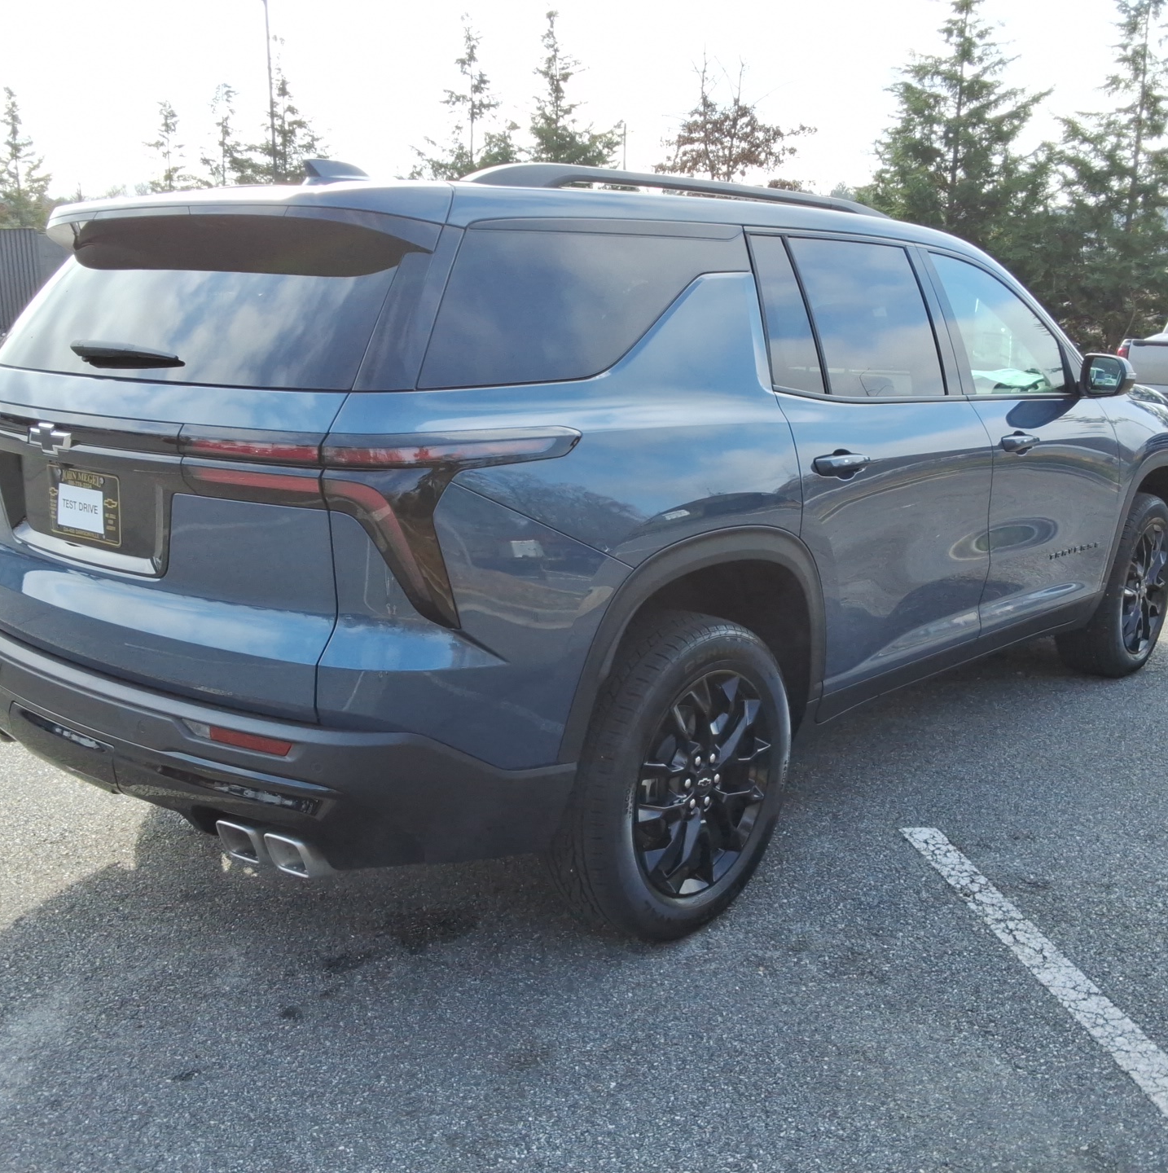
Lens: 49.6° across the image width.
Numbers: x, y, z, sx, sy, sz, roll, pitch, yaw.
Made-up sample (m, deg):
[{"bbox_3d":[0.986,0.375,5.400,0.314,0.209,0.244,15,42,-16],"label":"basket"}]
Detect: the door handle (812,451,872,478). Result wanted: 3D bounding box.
[{"bbox_3d":[0.662,-0.305,3.240,0.060,0.060,0.270,10,15,41],"label":"door handle"}]

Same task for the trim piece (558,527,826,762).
[{"bbox_3d":[0.258,0.151,2.892,0.100,0.565,1.010,11,16,40],"label":"trim piece"}]

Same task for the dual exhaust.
[{"bbox_3d":[-0.636,0.539,2.670,0.330,0.098,0.125,10,15,41],"label":"dual exhaust"}]

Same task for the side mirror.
[{"bbox_3d":[1.822,-0.732,4.400,0.220,0.155,0.160,10,15,41],"label":"side mirror"}]

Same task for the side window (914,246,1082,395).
[{"bbox_3d":[1.393,-0.853,4.177,0.090,0.480,1.020,-17,-3,43],"label":"side window"}]

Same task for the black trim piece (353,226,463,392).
[{"bbox_3d":[-0.323,-0.524,2.399,0.140,0.370,0.070,14,-24,6],"label":"black trim piece"}]

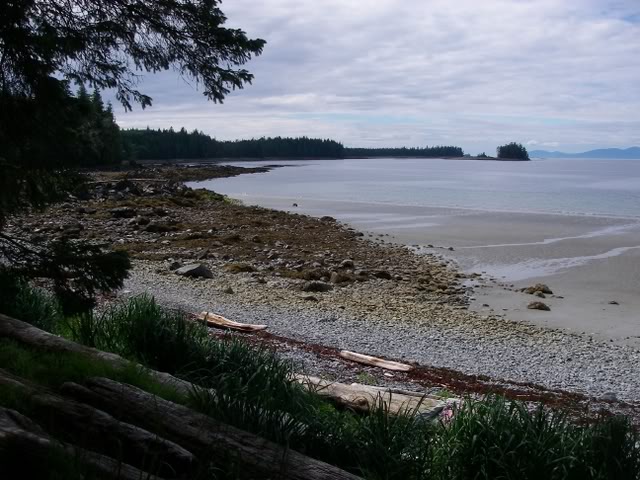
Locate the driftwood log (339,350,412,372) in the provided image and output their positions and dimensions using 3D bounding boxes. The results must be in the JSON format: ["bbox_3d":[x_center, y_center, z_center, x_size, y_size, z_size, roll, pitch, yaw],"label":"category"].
[{"bbox_3d":[0.977,2.058,12.113,1.445,0.130,0.180,5,8,38],"label":"driftwood log"}]

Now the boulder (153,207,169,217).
[{"bbox_3d":[-13.449,-2.434,59.194,1.297,0.745,1.038,-1,7,-13],"label":"boulder"}]

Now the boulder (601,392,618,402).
[{"bbox_3d":[4.182,2.256,10.140,0.250,0.090,0.200,3,7,23],"label":"boulder"}]

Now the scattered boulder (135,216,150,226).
[{"bbox_3d":[-12.336,-1.314,48.792,1.069,0.607,0.856,-2,7,-14],"label":"scattered boulder"}]

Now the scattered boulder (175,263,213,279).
[{"bbox_3d":[-4.732,1.107,26.247,1.354,0.474,0.948,-1,7,-10],"label":"scattered boulder"}]

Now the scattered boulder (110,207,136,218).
[{"bbox_3d":[-15.908,-2.262,56.826,2.016,0.846,1.512,-2,7,-16],"label":"scattered boulder"}]

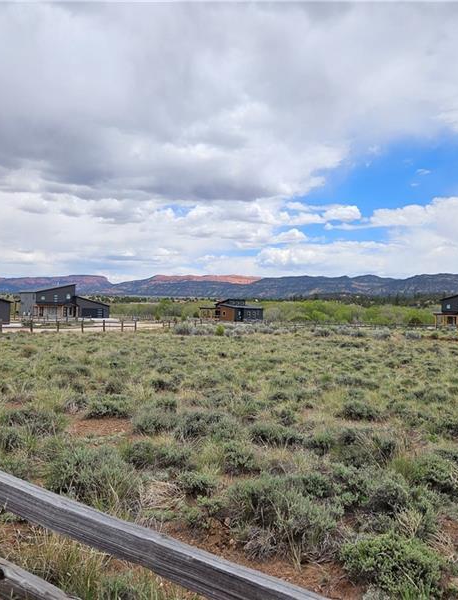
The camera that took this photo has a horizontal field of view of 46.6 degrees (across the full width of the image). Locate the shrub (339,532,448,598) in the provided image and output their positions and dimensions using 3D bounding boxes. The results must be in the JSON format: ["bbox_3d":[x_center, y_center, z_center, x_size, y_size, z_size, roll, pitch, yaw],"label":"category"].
[{"bbox_3d":[1.016,1.582,3.290,0.655,0.282,0.557,1,-2,18],"label":"shrub"}]

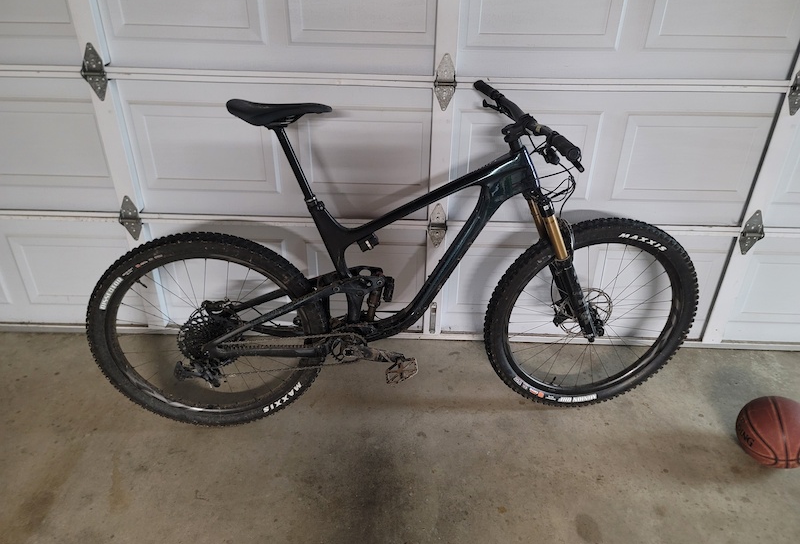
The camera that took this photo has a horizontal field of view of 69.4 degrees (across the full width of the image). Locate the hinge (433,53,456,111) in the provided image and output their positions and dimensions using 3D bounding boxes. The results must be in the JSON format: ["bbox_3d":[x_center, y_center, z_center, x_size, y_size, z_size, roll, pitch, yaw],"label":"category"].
[{"bbox_3d":[0.152,-0.627,1.927,0.077,0.186,0.032,1,30,1],"label":"hinge"}]

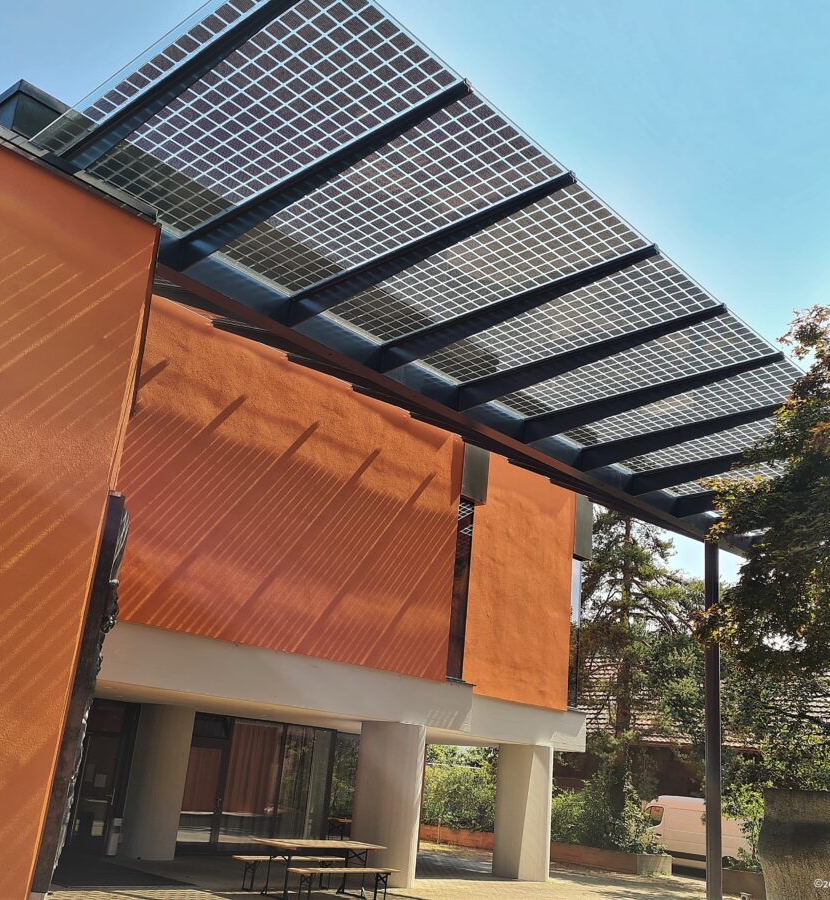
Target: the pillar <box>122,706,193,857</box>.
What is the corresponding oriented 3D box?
[{"bbox_3d":[-5.080,6.585,17.969,1.000,2.830,0.780,-13,-26,43],"label":"pillar"}]

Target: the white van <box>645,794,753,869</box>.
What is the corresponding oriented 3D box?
[{"bbox_3d":[7.939,11.142,26.206,4.850,1.970,1.950,-10,-24,37],"label":"white van"}]

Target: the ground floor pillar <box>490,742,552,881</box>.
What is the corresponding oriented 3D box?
[{"bbox_3d":[2.483,8.194,20.508,1.100,2.830,0.850,-13,-26,43],"label":"ground floor pillar"}]

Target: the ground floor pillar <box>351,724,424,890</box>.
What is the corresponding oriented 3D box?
[{"bbox_3d":[-0.483,6.861,17.504,1.100,2.850,0.850,-13,-26,43],"label":"ground floor pillar"}]

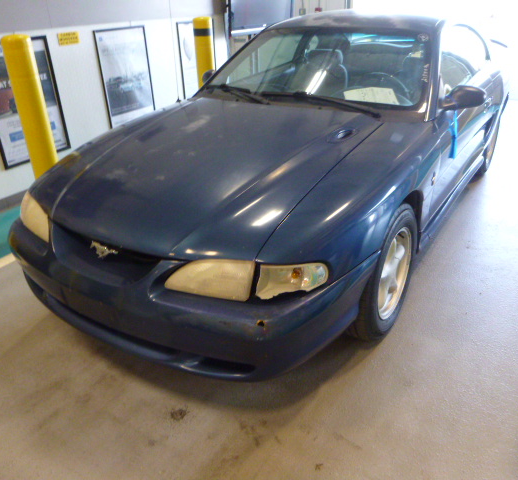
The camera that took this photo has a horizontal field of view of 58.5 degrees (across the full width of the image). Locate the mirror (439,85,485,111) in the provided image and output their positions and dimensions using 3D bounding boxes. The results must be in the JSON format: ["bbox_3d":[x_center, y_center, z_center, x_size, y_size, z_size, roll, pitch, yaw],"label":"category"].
[{"bbox_3d":[1.038,-0.726,2.368,0.230,0.135,0.150,16,33,30],"label":"mirror"}]

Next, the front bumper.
[{"bbox_3d":[-0.470,0.126,2.005,1.780,0.480,0.590,16,33,30],"label":"front bumper"}]

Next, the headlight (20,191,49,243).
[{"bbox_3d":[-0.976,-0.098,2.023,0.330,0.185,0.150,23,37,38],"label":"headlight"}]

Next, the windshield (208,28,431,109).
[{"bbox_3d":[0.346,-1.065,2.793,1.460,0.150,0.760,16,62,30],"label":"windshield"}]

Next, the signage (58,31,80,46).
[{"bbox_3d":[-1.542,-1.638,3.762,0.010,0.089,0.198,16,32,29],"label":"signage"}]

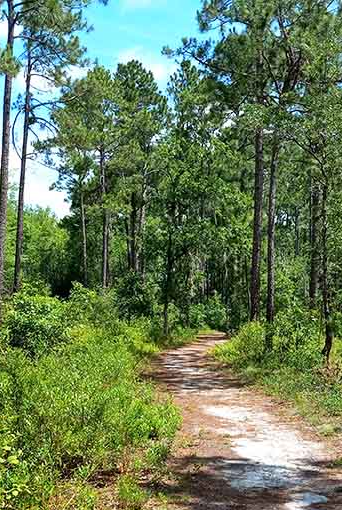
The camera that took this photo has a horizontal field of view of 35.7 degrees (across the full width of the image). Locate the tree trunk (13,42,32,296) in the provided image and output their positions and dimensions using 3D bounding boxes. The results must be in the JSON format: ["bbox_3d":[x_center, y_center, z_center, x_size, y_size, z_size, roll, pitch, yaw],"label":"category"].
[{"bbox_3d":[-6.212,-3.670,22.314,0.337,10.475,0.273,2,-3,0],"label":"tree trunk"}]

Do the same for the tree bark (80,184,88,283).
[{"bbox_3d":[-4.949,-1.182,30.171,0.284,5.716,0.256,-2,-3,0],"label":"tree bark"}]

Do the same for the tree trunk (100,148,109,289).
[{"bbox_3d":[-3.680,-2.042,29.233,0.331,7.766,0.303,-2,-3,0],"label":"tree trunk"}]

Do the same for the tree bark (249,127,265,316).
[{"bbox_3d":[3.227,-1.287,19.722,0.372,7.409,0.335,2,-3,0],"label":"tree bark"}]

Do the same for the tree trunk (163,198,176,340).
[{"bbox_3d":[-0.040,0.452,17.130,0.194,4.332,0.178,2,-3,0],"label":"tree trunk"}]

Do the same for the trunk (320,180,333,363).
[{"bbox_3d":[3.649,0.365,12.428,0.211,4.264,0.164,0,-3,0],"label":"trunk"}]

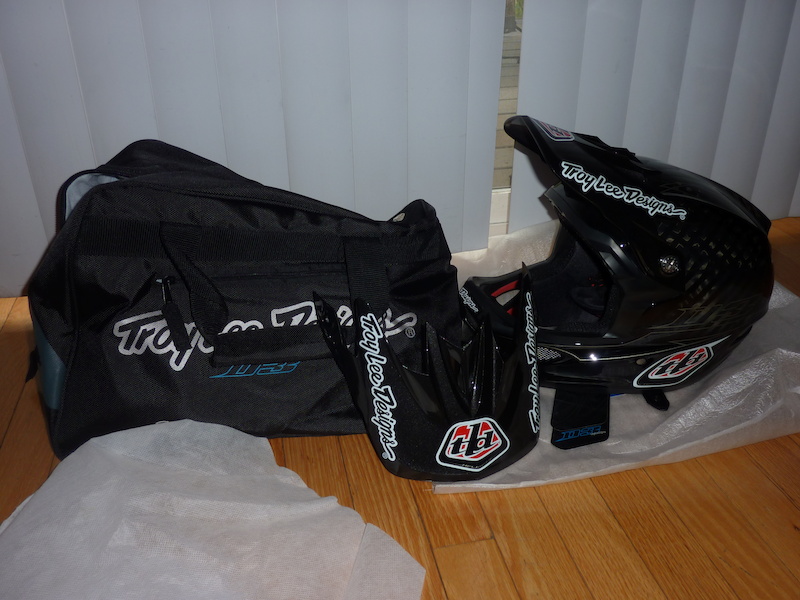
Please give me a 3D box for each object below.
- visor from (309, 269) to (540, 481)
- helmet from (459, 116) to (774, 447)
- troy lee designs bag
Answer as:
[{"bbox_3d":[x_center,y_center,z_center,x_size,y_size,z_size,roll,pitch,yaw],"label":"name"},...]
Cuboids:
[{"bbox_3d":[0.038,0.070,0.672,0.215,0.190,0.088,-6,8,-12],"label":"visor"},{"bbox_3d":[0.264,-0.068,0.819,0.380,0.287,0.250,-4,27,-7],"label":"helmet"},{"bbox_3d":[-0.172,-0.032,0.768,0.450,0.270,0.262,-3,27,-6],"label":"troy lee designs bag"}]

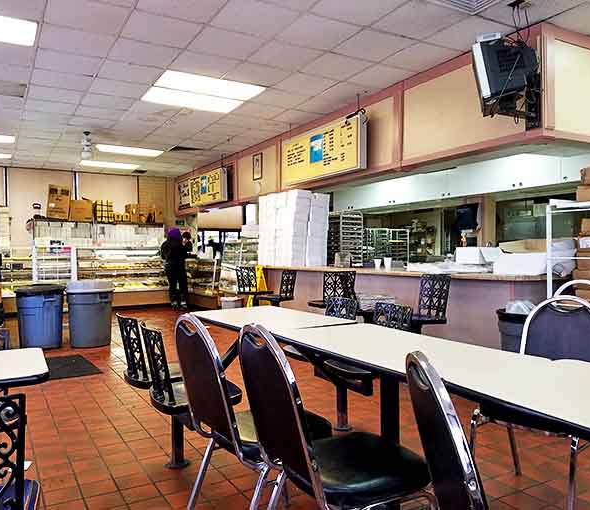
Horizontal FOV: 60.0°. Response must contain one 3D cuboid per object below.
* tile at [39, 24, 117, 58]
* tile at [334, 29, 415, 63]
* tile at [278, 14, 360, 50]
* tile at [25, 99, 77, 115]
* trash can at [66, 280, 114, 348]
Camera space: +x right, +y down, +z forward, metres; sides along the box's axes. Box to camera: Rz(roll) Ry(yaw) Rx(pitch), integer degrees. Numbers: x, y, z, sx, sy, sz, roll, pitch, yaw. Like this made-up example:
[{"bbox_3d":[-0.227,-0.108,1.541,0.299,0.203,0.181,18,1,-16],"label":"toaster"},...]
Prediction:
[{"bbox_3d":[-1.984,-1.955,4.667,0.610,0.022,0.610,-1,1,-30],"label":"tile"},{"bbox_3d":[0.733,-1.984,4.851,0.605,0.020,0.605,-1,0,-30],"label":"tile"},{"bbox_3d":[0.210,-1.967,4.549,0.610,0.020,0.610,-1,0,-31],"label":"tile"},{"bbox_3d":[-3.214,-1.958,6.761,0.605,0.020,0.605,-1,1,-30],"label":"tile"},{"bbox_3d":[-2.519,0.721,6.310,0.550,0.760,0.550,-1,1,-30],"label":"trash can"}]

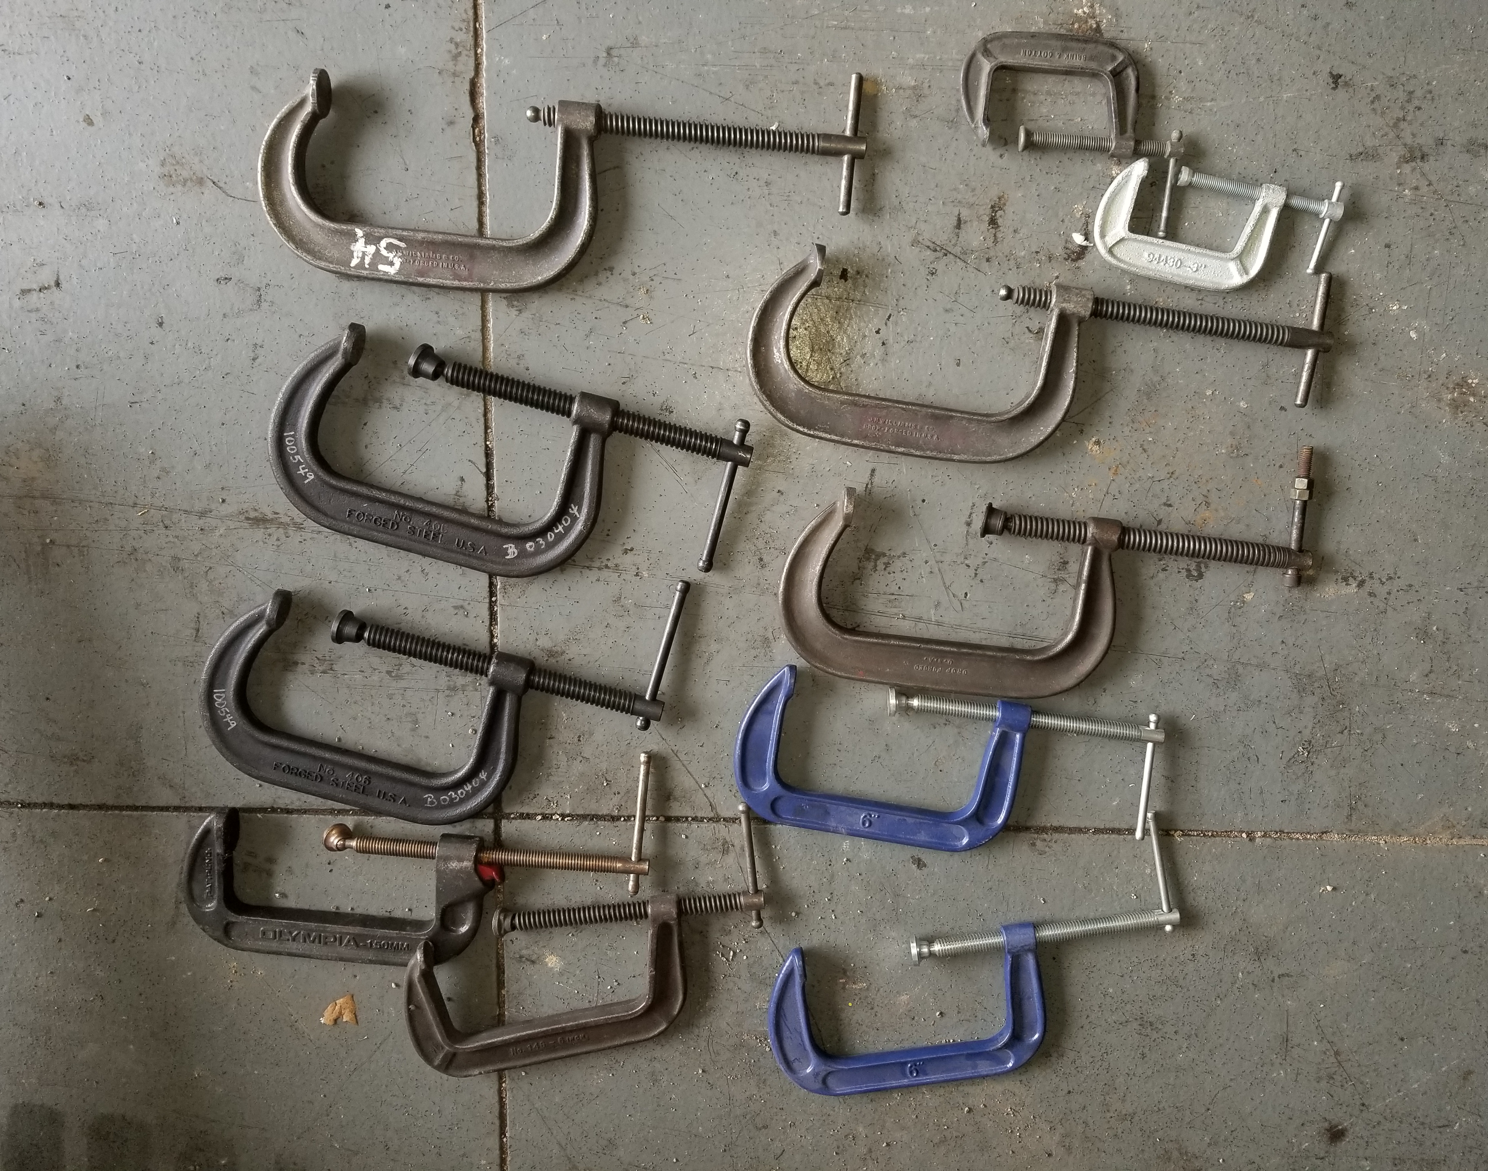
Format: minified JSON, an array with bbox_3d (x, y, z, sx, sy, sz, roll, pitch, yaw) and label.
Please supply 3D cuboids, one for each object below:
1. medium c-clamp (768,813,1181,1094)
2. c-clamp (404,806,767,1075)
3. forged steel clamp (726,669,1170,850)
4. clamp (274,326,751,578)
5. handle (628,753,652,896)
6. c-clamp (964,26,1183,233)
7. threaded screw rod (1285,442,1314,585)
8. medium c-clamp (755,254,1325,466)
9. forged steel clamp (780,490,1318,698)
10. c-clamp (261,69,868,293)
[{"bbox_3d":[0.195,0.320,1.006,0.359,0.028,0.213,-8,97,4],"label":"medium c-clamp"},{"bbox_3d":[-0.137,0.309,1.010,0.321,0.034,0.215,-6,97,3],"label":"c-clamp"},{"bbox_3d":[0.169,0.153,0.985,0.353,0.028,0.141,7,98,2],"label":"forged steel clamp"},{"bbox_3d":[-0.199,-0.095,0.966,0.391,0.035,0.179,15,98,1],"label":"clamp"},{"bbox_3d":[-0.089,0.204,1.001,0.009,0.009,0.122,5,91,2],"label":"handle"},{"bbox_3d":[0.256,-0.353,0.918,0.177,0.023,0.148,4,98,2],"label":"c-clamp"},{"bbox_3d":[0.447,-0.055,0.945,0.015,0.015,0.114,4,95,2],"label":"threaded screw rod"},{"bbox_3d":[0.233,-0.185,0.934,0.454,0.036,0.186,9,98,1],"label":"medium c-clamp"},{"bbox_3d":[0.241,0.021,0.962,0.423,0.033,0.156,8,98,2],"label":"forged steel clamp"},{"bbox_3d":[-0.147,-0.328,0.933,0.483,0.036,0.192,6,98,2],"label":"c-clamp"}]

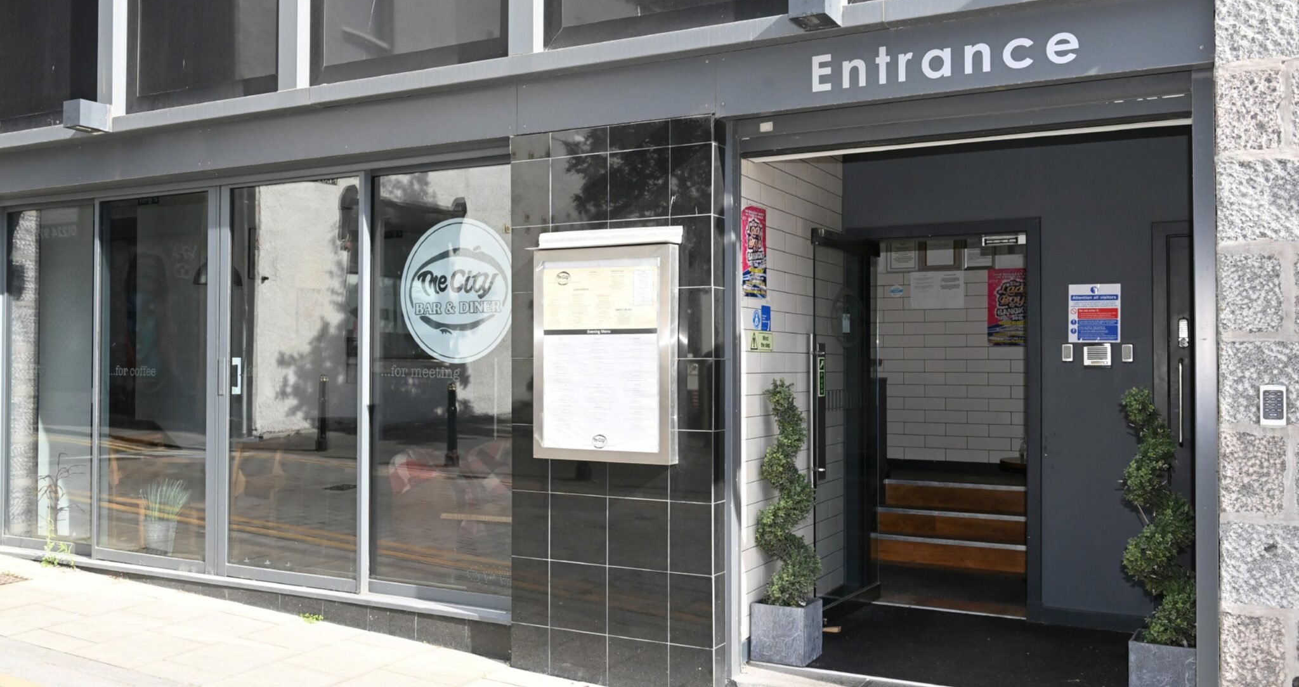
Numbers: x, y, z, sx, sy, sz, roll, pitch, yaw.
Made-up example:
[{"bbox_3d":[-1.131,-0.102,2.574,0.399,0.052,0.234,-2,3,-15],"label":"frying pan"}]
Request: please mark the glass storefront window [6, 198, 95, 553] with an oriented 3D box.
[{"bbox_3d":[-3.890,0.201,7.490,0.919,2.148,0.030,0,-1,29],"label":"glass storefront window"}]

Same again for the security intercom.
[{"bbox_3d":[2.088,0.209,3.863,0.079,0.139,0.022,0,-1,28],"label":"security intercom"}]

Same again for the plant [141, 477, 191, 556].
[{"bbox_3d":[-2.998,1.071,7.165,0.270,0.460,0.270,0,-1,29],"label":"plant"}]

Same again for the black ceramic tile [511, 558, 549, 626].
[{"bbox_3d":[-0.539,1.132,5.265,0.211,0.300,0.010,0,-1,28],"label":"black ceramic tile"}]

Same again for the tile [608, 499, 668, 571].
[{"bbox_3d":[-0.046,0.840,5.084,0.310,0.308,0.012,0,-1,28],"label":"tile"}]

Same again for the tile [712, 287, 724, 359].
[{"bbox_3d":[0.292,-0.086,4.875,0.010,0.299,0.112,0,-1,29],"label":"tile"}]

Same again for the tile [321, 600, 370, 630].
[{"bbox_3d":[-1.534,1.374,5.841,0.305,0.127,0.010,0,-1,29],"label":"tile"}]

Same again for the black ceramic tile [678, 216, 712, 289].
[{"bbox_3d":[0.180,-0.387,4.895,0.205,0.300,0.010,0,-1,28],"label":"black ceramic tile"}]

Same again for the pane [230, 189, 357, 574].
[{"bbox_3d":[-1.937,0.182,6.267,0.955,2.105,0.020,0,-1,29],"label":"pane"}]

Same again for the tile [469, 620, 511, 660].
[{"bbox_3d":[-0.737,1.403,5.432,0.289,0.176,0.010,0,-1,28],"label":"tile"}]

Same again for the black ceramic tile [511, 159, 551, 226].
[{"bbox_3d":[-0.542,-0.693,5.345,0.210,0.302,0.015,0,-1,29],"label":"black ceramic tile"}]

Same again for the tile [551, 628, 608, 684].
[{"bbox_3d":[-0.315,1.407,5.195,0.305,0.221,0.015,0,-1,29],"label":"tile"}]

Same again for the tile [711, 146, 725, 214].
[{"bbox_3d":[0.296,-0.701,4.981,0.012,0.308,0.123,0,-1,28],"label":"tile"}]

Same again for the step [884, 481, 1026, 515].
[{"bbox_3d":[2.227,1.079,8.243,1.046,0.165,0.280,0,-1,29],"label":"step"}]

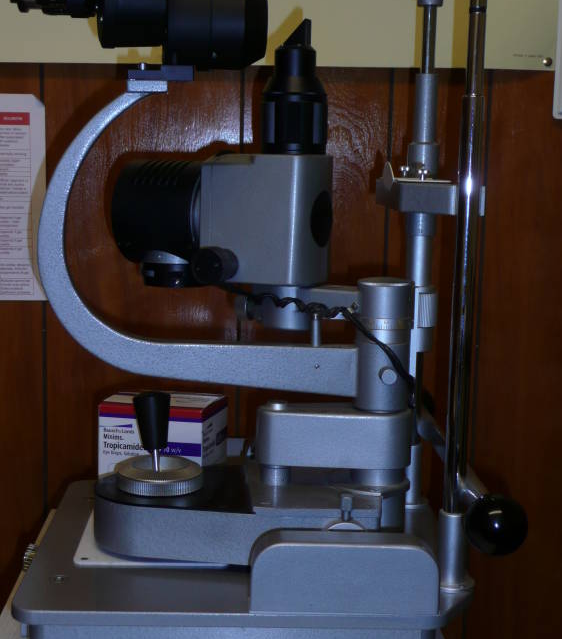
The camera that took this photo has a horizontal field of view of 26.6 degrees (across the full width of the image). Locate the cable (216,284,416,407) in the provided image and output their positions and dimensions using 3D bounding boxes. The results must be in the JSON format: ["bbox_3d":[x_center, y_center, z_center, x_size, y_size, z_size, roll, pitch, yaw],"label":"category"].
[{"bbox_3d":[0.029,0.020,0.897,0.144,0.088,0.040,1,8,0],"label":"cable"}]

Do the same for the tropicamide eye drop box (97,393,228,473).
[{"bbox_3d":[-0.105,0.109,1.053,0.095,0.076,0.063,3,9,14],"label":"tropicamide eye drop box"}]

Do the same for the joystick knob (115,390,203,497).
[{"bbox_3d":[-0.094,0.091,0.917,0.068,0.073,0.068,1,8,0],"label":"joystick knob"}]

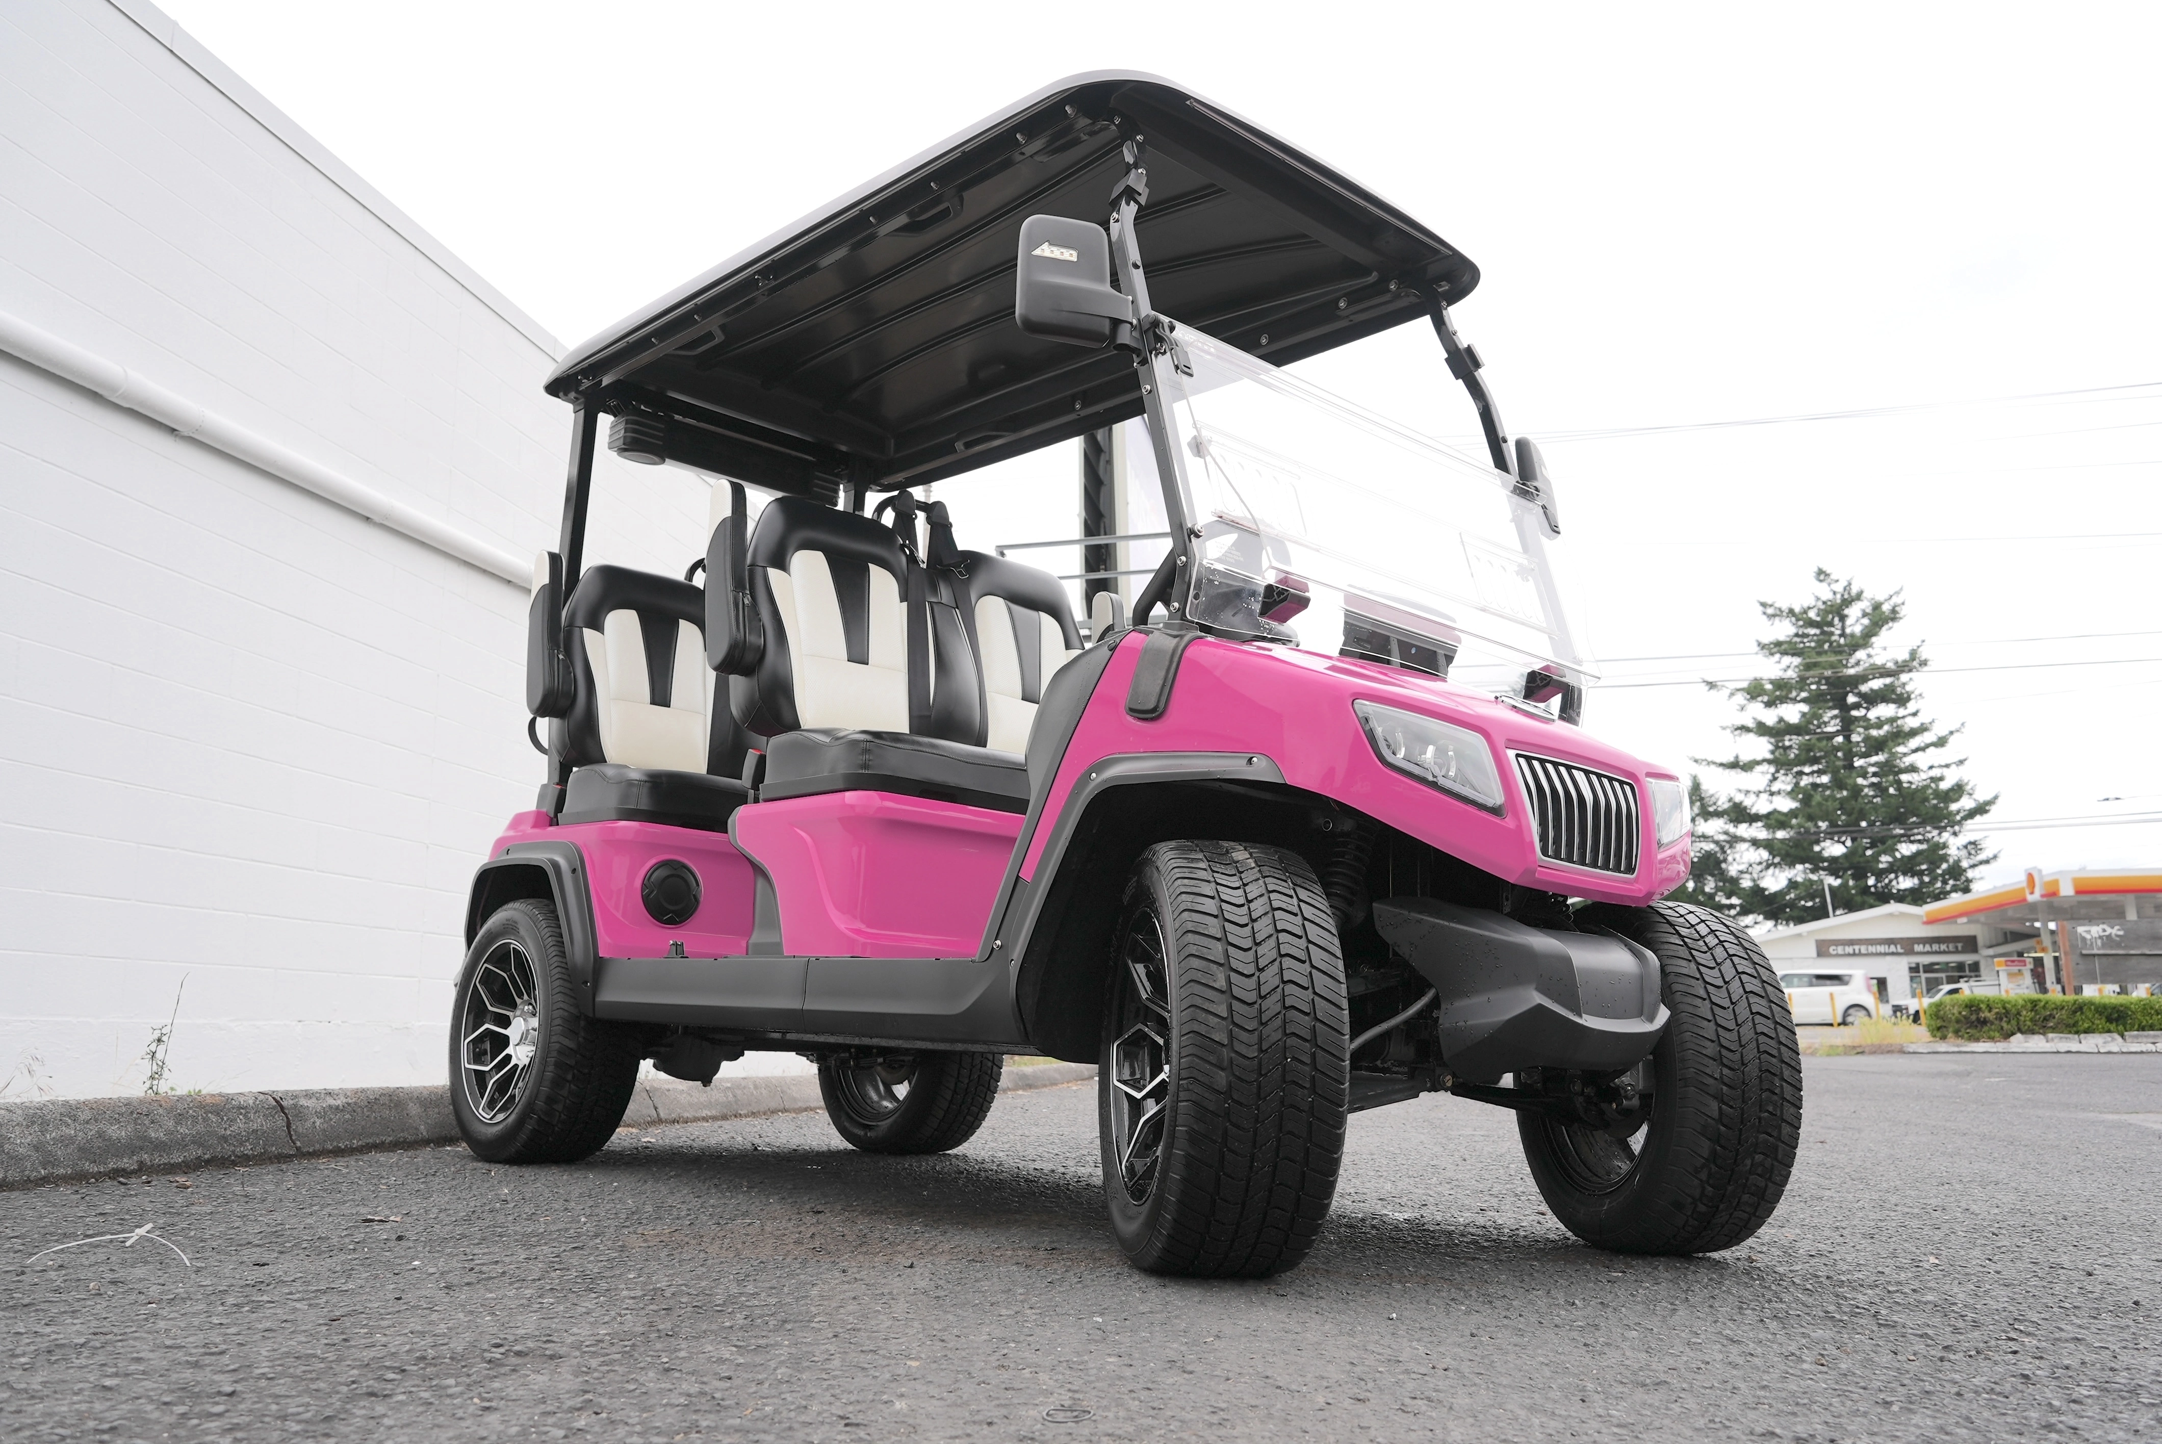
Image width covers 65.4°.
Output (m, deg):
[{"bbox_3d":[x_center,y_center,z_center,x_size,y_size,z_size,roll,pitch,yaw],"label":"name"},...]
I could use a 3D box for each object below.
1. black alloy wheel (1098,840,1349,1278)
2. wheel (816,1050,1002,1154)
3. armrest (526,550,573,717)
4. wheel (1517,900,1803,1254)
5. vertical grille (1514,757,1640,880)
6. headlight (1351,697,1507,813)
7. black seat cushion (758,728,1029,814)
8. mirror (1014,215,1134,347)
[{"bbox_3d":[0.173,0.441,2.227,0.222,0.572,0.572,2,-11,-9],"label":"black alloy wheel"},{"bbox_3d":[-0.457,0.863,4.478,0.222,0.572,0.572,12,-15,-41],"label":"wheel"},{"bbox_3d":[-1.277,-0.204,4.099,0.090,0.410,0.107,12,-15,-41],"label":"armrest"},{"bbox_3d":[0.991,0.617,2.943,0.222,0.572,0.572,8,-12,-13],"label":"wheel"},{"bbox_3d":[0.743,0.141,2.497,0.345,0.165,0.065,12,-15,-41],"label":"vertical grille"},{"bbox_3d":[0.476,0.053,2.326,0.237,0.152,0.092,8,-13,-28],"label":"headlight"},{"bbox_3d":[-0.125,0.152,3.515,1.030,0.155,0.410,12,-14,-41],"label":"black seat cushion"},{"bbox_3d":[-0.011,-0.675,2.589,0.190,0.200,0.092,7,-12,-23],"label":"mirror"}]

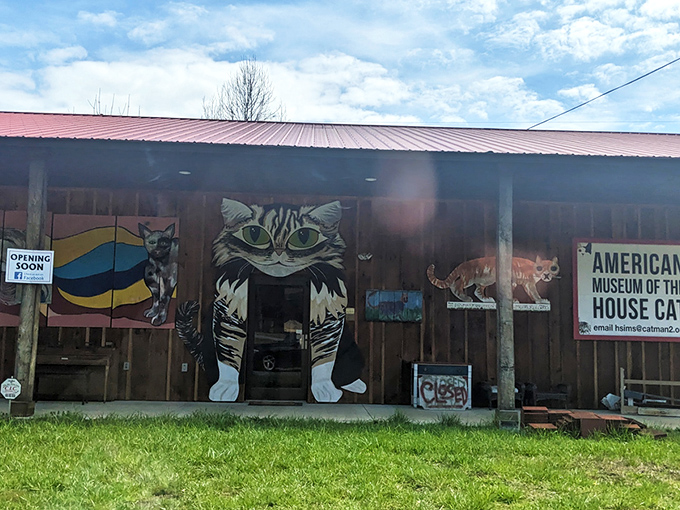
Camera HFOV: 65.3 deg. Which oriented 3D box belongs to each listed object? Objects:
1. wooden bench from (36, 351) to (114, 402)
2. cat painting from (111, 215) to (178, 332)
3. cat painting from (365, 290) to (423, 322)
[{"bbox_3d":[-4.168,1.893,8.260,1.270,0.820,0.400,1,-6,-2],"label":"wooden bench"},{"bbox_3d":[-3.158,0.283,8.657,1.009,1.811,0.040,1,-6,-2],"label":"cat painting"},{"bbox_3d":[0.895,0.847,8.733,0.928,0.507,0.040,1,-6,-2],"label":"cat painting"}]

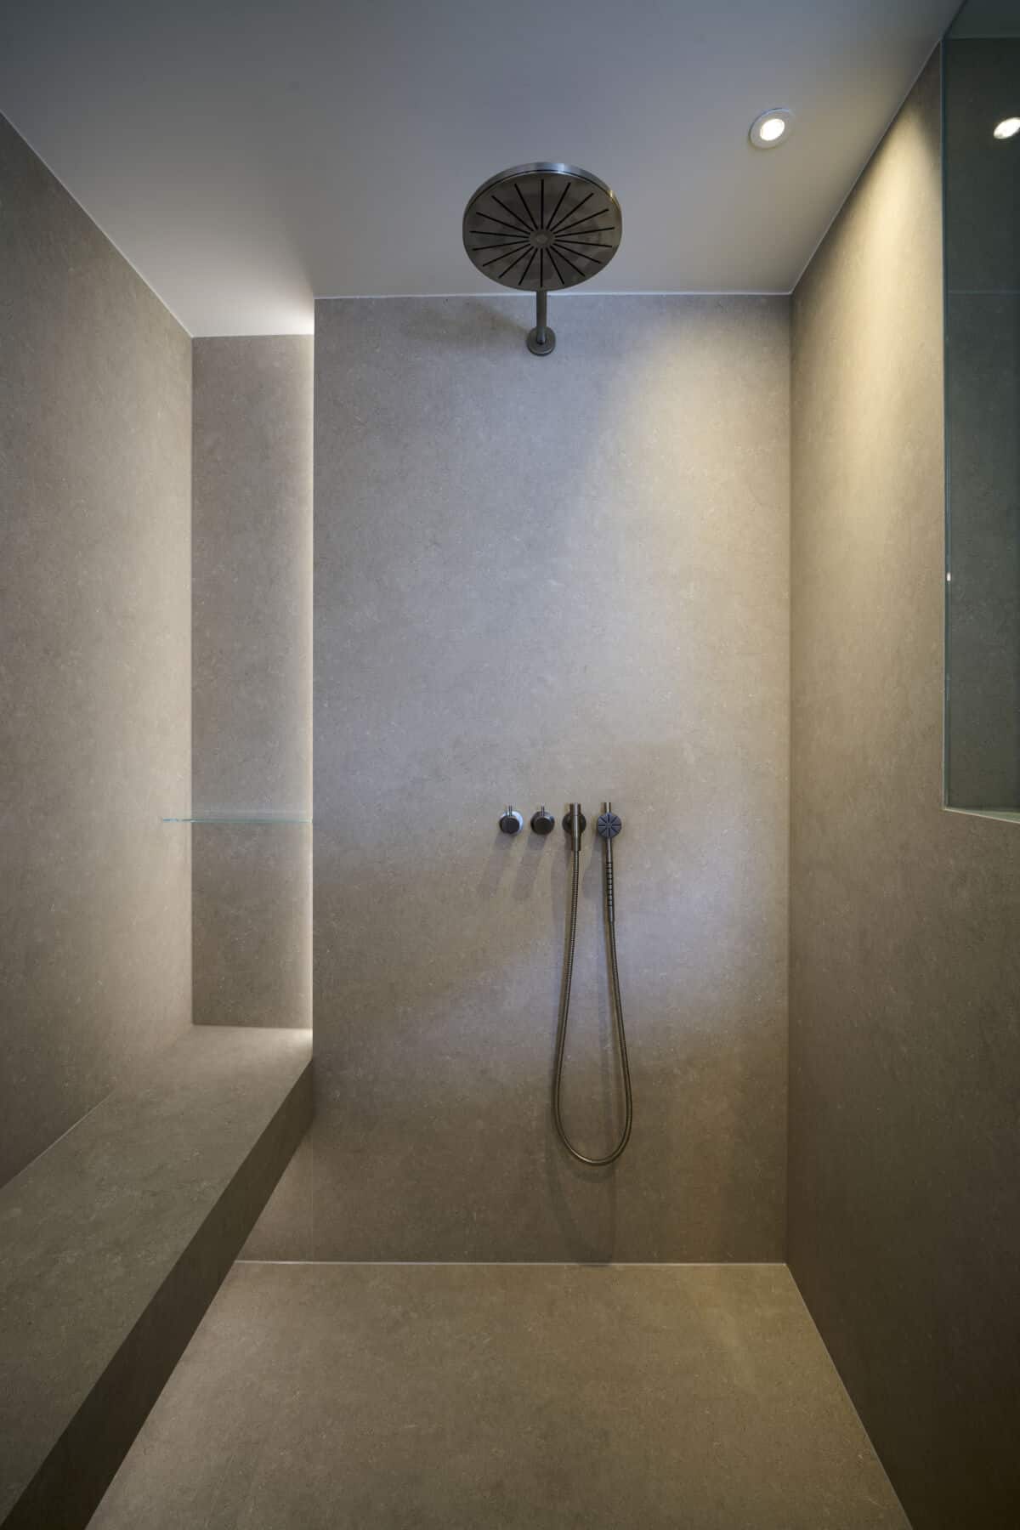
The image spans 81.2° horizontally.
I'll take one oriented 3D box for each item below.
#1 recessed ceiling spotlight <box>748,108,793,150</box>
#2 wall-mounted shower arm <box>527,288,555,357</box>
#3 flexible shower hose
[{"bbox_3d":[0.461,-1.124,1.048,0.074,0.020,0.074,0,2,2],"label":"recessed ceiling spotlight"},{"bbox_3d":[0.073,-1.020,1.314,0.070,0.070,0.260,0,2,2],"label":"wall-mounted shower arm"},{"bbox_3d":[0.202,0.533,1.445,0.188,0.865,0.080,0,2,2],"label":"flexible shower hose"}]

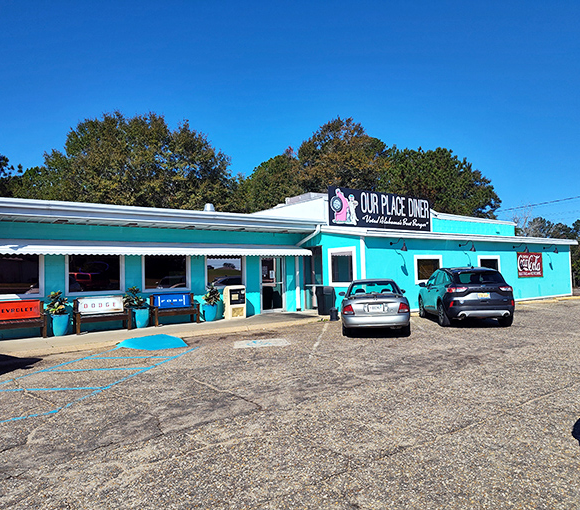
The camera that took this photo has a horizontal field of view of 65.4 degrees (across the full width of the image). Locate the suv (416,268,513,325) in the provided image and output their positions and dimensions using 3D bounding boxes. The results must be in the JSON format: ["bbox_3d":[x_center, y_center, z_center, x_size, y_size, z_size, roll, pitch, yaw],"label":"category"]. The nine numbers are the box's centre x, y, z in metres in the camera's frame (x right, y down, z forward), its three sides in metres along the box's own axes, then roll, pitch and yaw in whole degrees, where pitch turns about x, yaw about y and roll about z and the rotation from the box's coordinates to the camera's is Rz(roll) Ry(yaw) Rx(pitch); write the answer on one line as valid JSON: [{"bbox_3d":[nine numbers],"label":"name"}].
[{"bbox_3d":[5.130,1.165,13.580,1.930,1.670,4.580,-1,-3,6],"label":"suv"}]

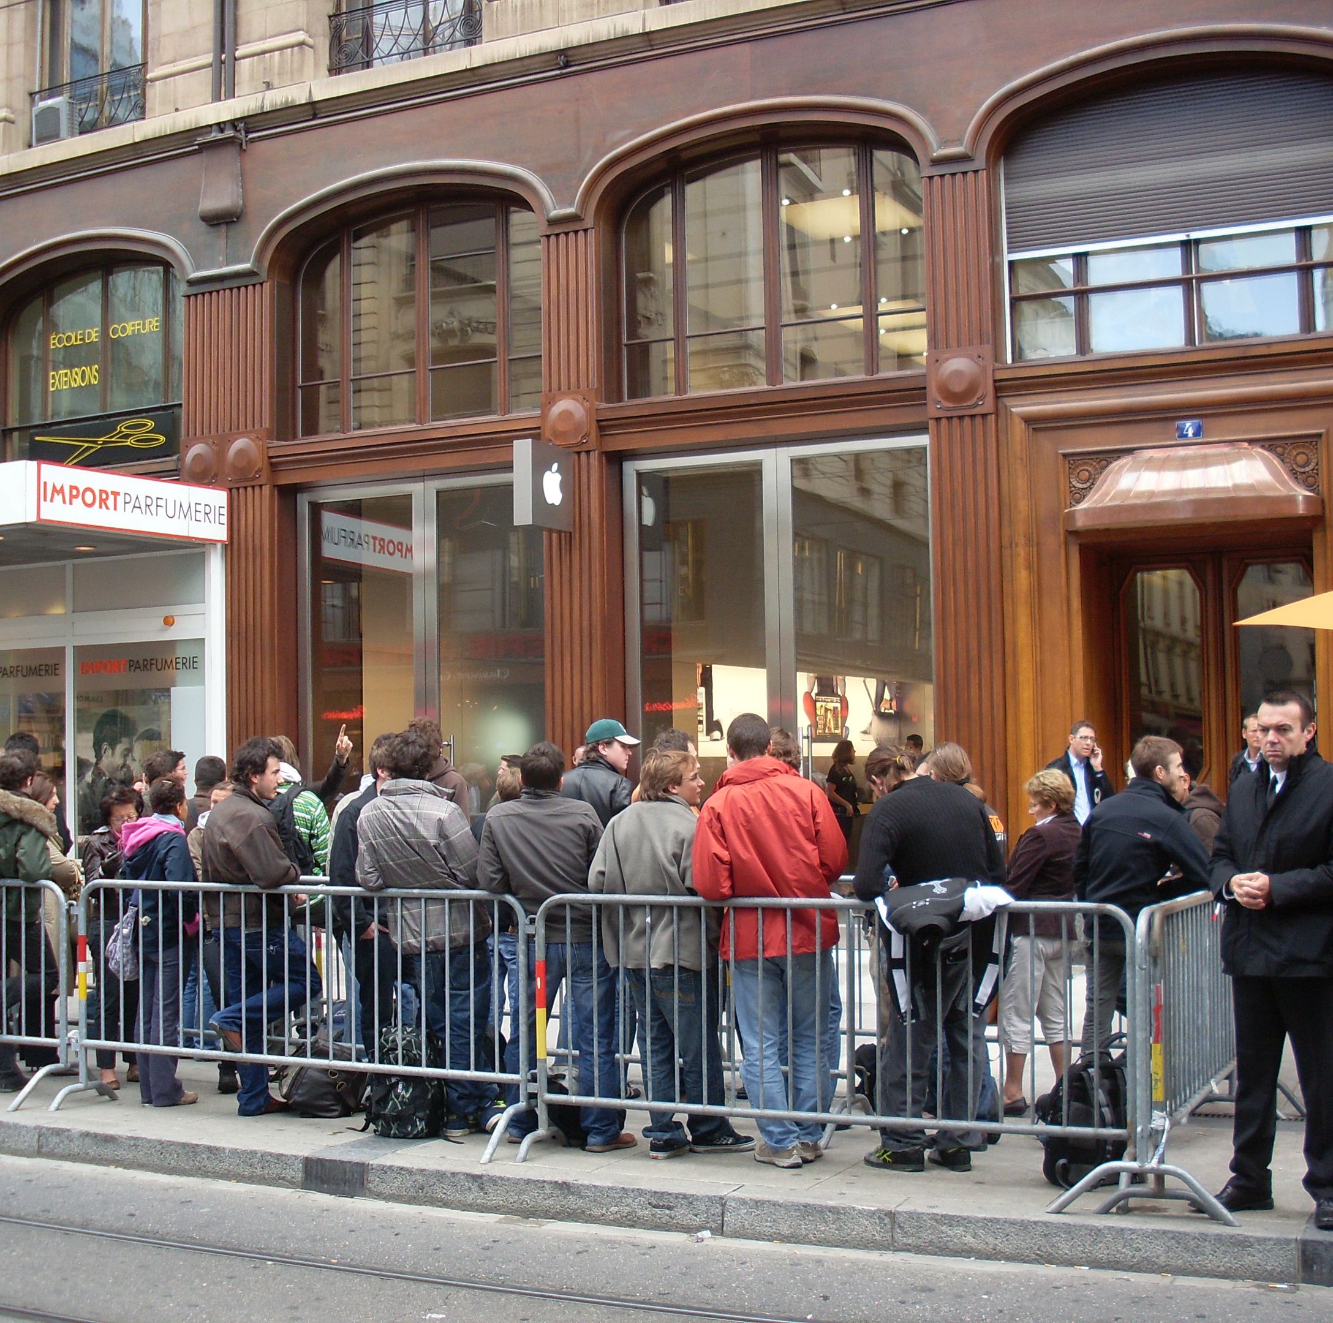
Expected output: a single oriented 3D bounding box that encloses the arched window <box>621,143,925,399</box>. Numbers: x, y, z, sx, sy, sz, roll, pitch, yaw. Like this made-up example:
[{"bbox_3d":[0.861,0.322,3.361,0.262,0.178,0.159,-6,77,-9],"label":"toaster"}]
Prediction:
[{"bbox_3d":[0.930,-3.462,16.969,2.900,2.170,0.200,-3,-5,23],"label":"arched window"}]

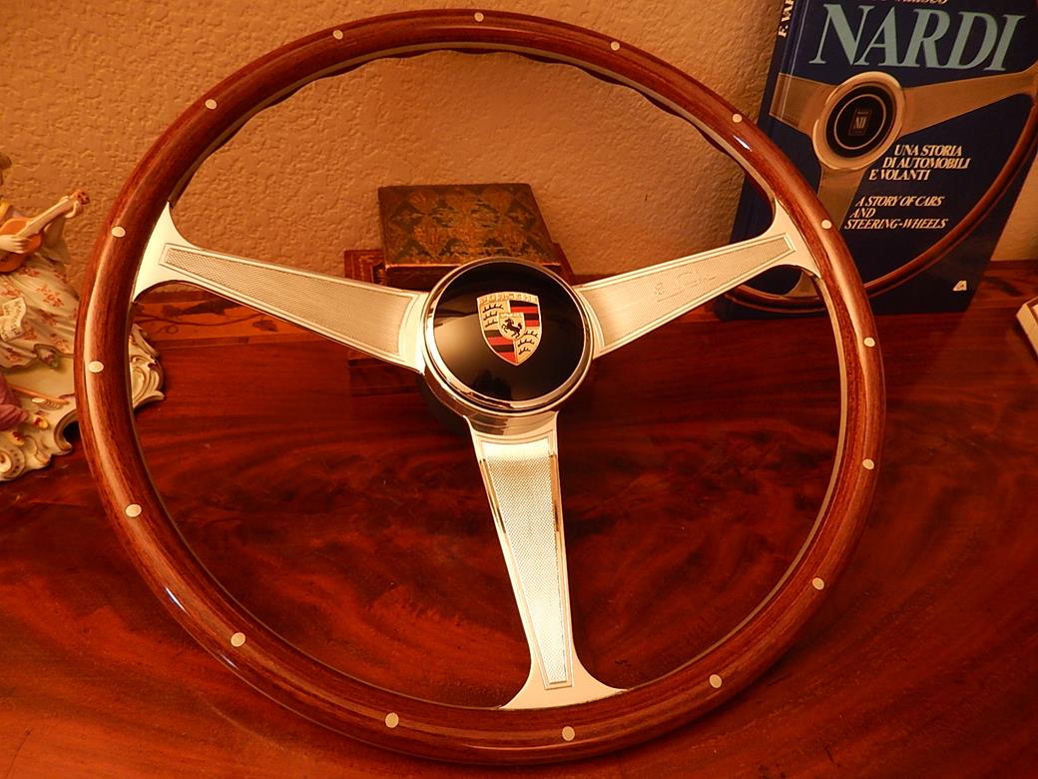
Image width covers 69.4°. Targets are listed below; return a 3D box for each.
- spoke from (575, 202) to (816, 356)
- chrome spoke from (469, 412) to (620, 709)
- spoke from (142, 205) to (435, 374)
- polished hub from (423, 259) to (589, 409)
[{"bbox_3d":[0.098,-0.060,0.433,0.143,0.010,0.056,-21,74,-4],"label":"spoke"},{"bbox_3d":[0.007,0.078,0.363,0.056,0.010,0.143,-3,57,-11],"label":"chrome spoke"},{"bbox_3d":[-0.117,-0.050,0.390,0.143,0.010,0.056,16,67,-17],"label":"spoke"},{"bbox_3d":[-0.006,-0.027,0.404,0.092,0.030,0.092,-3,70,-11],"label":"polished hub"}]

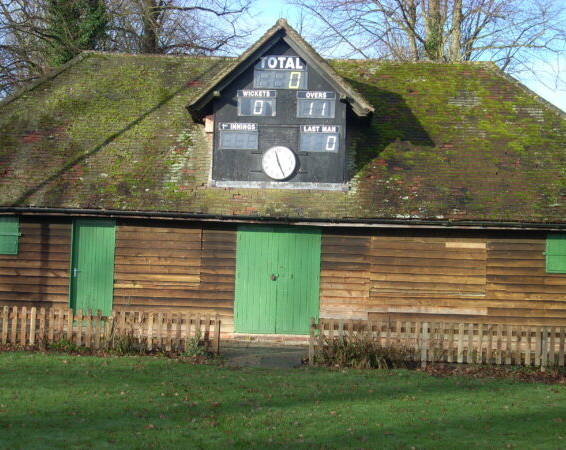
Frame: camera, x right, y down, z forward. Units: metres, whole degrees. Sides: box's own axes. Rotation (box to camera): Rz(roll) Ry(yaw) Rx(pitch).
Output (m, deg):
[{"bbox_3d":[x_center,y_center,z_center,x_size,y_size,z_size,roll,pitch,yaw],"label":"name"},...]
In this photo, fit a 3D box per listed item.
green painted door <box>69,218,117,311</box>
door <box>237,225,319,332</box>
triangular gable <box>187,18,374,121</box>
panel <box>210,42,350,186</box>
[{"bbox_3d":[-3.563,0.907,17.567,0.820,2.033,0.080,2,-2,2],"label":"green painted door"},{"bbox_3d":[-0.083,1.044,17.439,1.582,2.004,0.080,2,-2,2],"label":"door"},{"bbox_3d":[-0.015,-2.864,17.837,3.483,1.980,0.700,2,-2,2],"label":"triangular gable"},{"bbox_3d":[-0.049,-2.116,17.811,2.508,2.788,0.100,2,-2,2],"label":"panel"}]

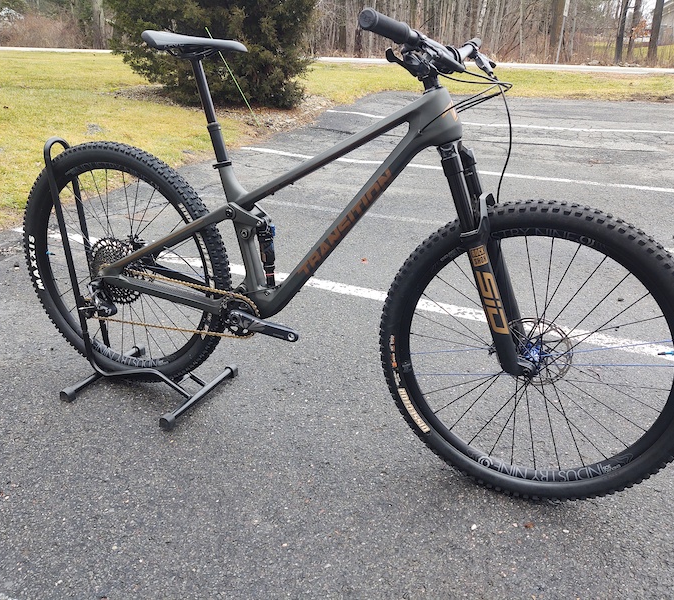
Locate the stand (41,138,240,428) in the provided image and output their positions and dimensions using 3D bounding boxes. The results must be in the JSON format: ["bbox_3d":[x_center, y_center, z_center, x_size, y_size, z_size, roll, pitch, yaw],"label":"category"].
[{"bbox_3d":[-0.609,-0.079,1.868,0.500,0.760,0.365,11,22,20],"label":"stand"}]

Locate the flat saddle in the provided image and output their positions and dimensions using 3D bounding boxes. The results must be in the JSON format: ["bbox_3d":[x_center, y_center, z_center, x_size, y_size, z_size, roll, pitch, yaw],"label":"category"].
[{"bbox_3d":[-0.338,-0.629,1.540,0.268,0.058,0.140,11,22,20],"label":"flat saddle"}]

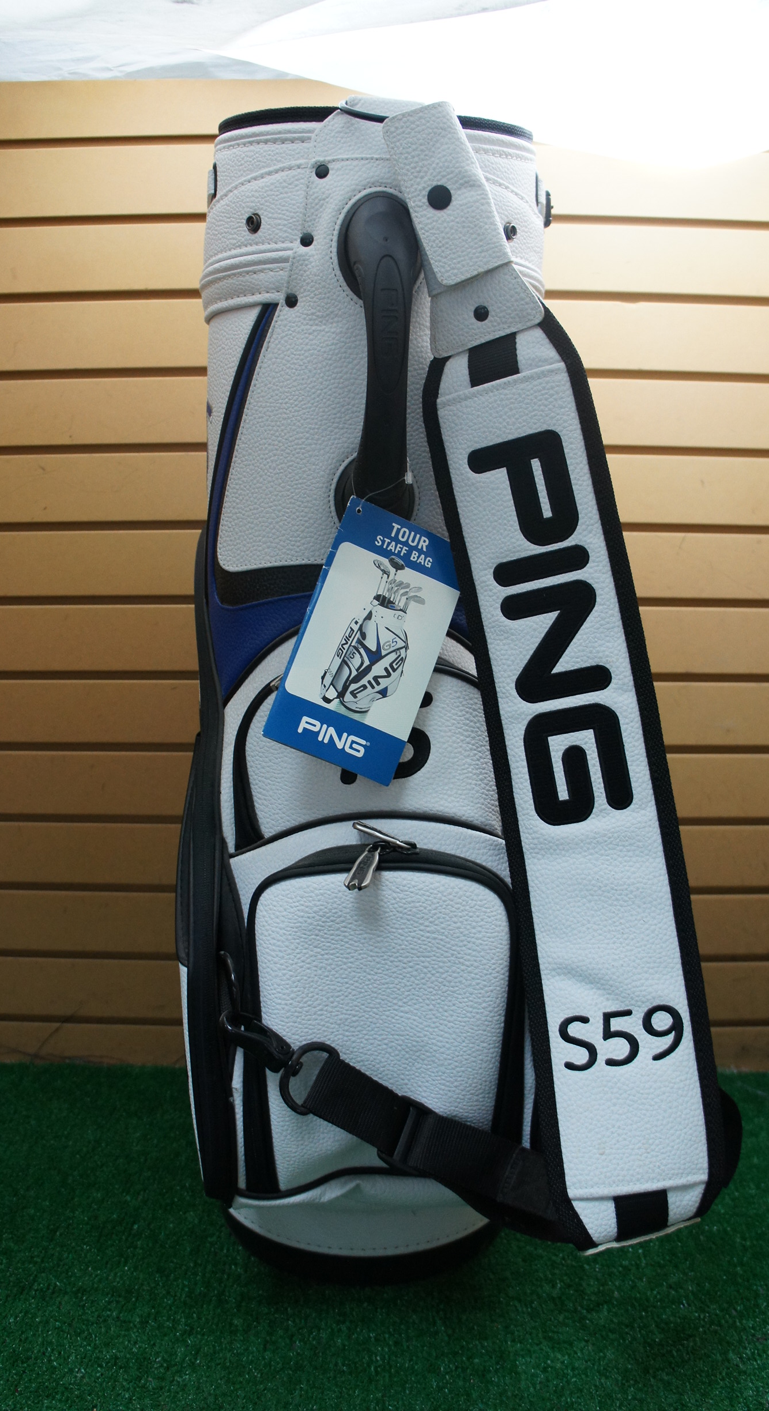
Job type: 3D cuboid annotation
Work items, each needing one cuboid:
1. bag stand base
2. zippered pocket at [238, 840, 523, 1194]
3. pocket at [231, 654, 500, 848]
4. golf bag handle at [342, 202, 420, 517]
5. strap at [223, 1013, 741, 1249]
[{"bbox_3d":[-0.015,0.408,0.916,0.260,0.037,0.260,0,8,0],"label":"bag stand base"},{"bbox_3d":[-0.002,0.219,0.738,0.195,0.265,0.090,0,8,0],"label":"zippered pocket"},{"bbox_3d":[-0.003,0.029,0.726,0.195,0.145,0.075,0,8,0],"label":"pocket"},{"bbox_3d":[0.001,-0.221,0.686,0.055,0.210,0.050,0,8,0],"label":"golf bag handle"},{"bbox_3d":[0.063,0.292,0.733,0.350,0.145,0.110,0,8,0],"label":"strap"}]

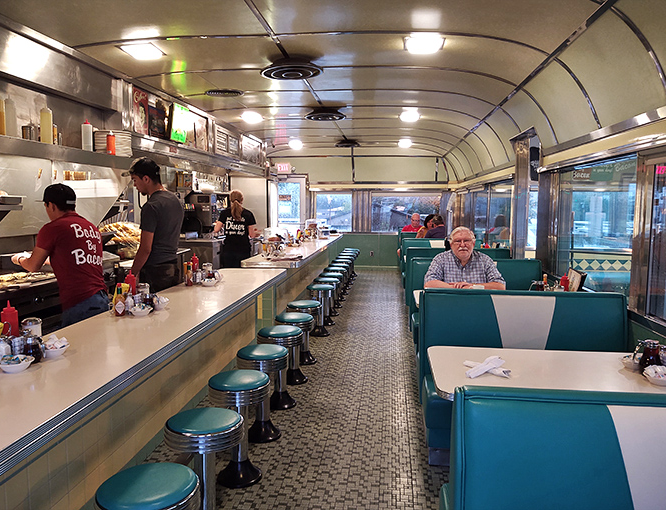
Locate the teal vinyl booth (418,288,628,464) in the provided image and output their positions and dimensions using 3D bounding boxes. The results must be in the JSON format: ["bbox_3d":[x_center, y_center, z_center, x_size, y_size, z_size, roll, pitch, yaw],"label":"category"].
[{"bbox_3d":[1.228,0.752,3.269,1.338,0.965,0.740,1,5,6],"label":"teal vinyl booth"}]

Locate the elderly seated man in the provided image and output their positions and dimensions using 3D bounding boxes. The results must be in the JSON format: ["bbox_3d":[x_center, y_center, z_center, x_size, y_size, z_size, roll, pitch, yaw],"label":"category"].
[{"bbox_3d":[1.070,0.396,4.318,0.660,1.240,0.760,1,6,8],"label":"elderly seated man"}]

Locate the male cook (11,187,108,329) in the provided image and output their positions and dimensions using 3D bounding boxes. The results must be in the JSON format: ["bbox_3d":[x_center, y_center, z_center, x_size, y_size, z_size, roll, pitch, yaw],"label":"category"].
[{"bbox_3d":[-1.686,0.309,3.408,0.640,1.570,0.500,1,6,11],"label":"male cook"}]

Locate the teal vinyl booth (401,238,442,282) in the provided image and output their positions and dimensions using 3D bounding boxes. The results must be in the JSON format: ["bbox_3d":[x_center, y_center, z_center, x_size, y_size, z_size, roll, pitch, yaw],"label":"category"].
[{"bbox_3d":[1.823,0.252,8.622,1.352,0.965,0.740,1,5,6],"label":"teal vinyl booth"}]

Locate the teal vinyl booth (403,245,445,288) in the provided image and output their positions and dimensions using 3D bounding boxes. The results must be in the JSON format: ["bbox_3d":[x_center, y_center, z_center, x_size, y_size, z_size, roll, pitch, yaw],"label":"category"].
[{"bbox_3d":[1.691,0.375,7.302,1.357,0.965,0.642,1,5,6],"label":"teal vinyl booth"}]

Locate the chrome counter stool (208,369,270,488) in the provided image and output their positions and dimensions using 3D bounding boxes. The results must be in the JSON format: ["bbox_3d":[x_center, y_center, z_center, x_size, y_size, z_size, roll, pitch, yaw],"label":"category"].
[{"bbox_3d":[-0.521,0.962,2.967,0.339,0.583,0.339,1,5,6],"label":"chrome counter stool"}]

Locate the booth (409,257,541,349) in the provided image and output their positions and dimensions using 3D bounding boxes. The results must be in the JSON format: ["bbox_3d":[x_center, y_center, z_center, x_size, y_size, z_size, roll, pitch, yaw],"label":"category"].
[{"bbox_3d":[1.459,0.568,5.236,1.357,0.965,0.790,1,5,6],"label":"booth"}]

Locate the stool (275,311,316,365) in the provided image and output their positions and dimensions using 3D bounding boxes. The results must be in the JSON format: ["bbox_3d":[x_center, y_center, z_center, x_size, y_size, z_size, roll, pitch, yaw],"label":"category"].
[{"bbox_3d":[-0.309,0.750,4.285,0.330,0.535,0.330,1,6,6],"label":"stool"}]

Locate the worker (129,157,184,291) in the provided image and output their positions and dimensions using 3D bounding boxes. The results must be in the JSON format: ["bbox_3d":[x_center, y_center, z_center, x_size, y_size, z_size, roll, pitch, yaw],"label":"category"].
[{"bbox_3d":[-1.386,0.139,4.117,0.390,1.760,0.480,1,6,3],"label":"worker"}]

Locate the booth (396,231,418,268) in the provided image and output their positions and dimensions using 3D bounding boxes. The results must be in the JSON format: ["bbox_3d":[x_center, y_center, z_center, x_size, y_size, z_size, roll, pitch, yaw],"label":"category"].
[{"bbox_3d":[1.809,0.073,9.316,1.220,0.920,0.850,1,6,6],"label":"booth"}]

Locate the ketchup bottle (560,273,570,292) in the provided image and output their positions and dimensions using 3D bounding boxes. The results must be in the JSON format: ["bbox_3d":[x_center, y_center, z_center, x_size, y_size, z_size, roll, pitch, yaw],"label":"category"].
[{"bbox_3d":[1.985,0.289,4.542,0.080,0.232,0.080,1,5,6],"label":"ketchup bottle"}]

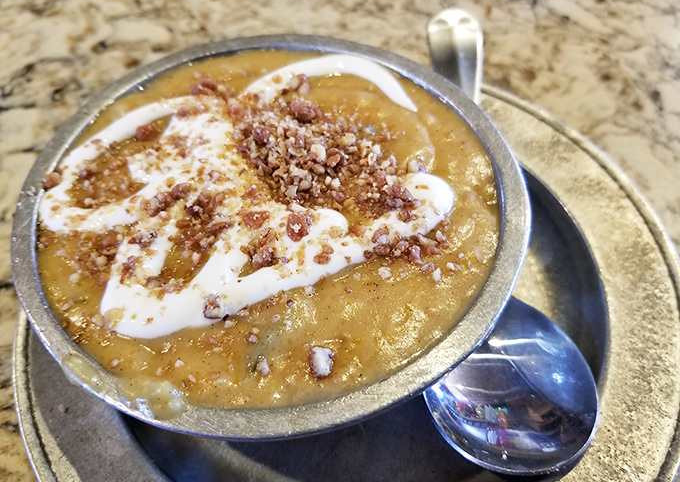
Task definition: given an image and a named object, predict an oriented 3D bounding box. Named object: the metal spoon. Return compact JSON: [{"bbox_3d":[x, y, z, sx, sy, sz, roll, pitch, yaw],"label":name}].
[{"bbox_3d":[0.045,-0.020,0.169,0.044,0.023,0.179,1,58,1],"label":"metal spoon"}]

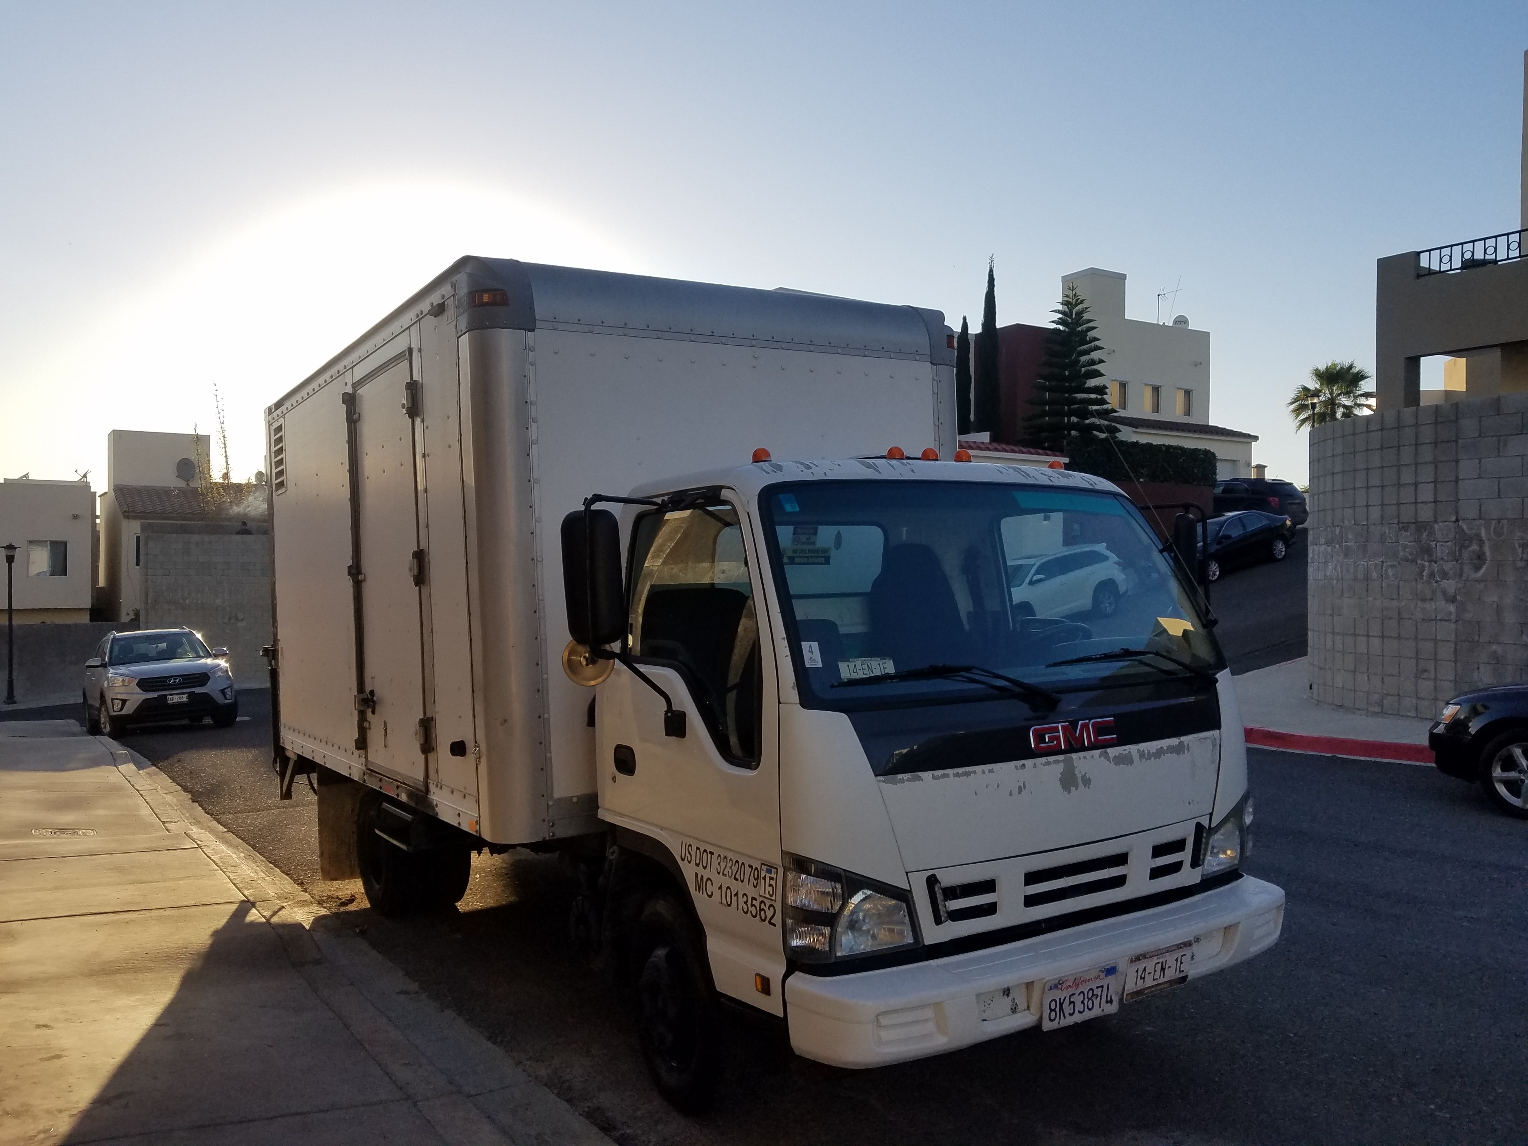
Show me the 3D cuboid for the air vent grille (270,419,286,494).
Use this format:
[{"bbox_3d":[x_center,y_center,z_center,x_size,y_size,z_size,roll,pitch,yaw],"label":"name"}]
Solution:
[{"bbox_3d":[-3.216,-0.773,7.596,0.040,0.462,0.428,-2,-1,-33],"label":"air vent grille"}]

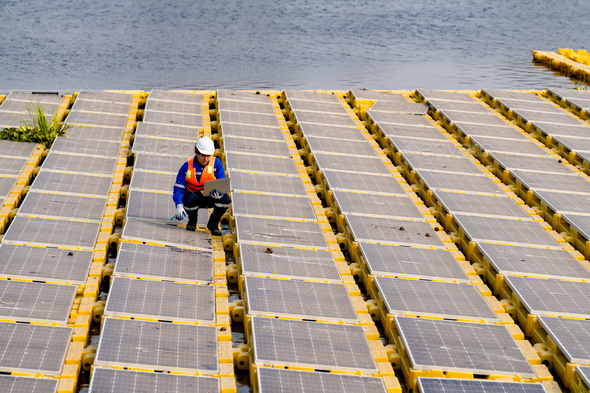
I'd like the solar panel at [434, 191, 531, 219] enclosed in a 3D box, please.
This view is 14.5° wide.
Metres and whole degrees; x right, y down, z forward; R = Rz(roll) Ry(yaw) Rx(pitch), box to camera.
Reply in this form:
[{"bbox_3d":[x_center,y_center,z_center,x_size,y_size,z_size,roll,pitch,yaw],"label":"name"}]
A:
[{"bbox_3d":[2.294,0.120,28.641,0.993,0.040,1.963,5,7,-3],"label":"solar panel"}]

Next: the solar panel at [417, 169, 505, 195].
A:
[{"bbox_3d":[2.193,-0.165,30.865,0.993,0.040,1.963,5,7,-3],"label":"solar panel"}]

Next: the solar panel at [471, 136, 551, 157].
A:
[{"bbox_3d":[3.265,-0.741,35.287,0.993,0.040,1.963,5,7,-3],"label":"solar panel"}]

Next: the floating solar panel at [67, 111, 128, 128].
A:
[{"bbox_3d":[-3.316,-1.287,39.303,0.992,0.040,1.956,5,7,-3],"label":"floating solar panel"}]

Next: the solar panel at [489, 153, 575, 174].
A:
[{"bbox_3d":[3.370,-0.452,33.073,0.993,0.040,1.963,5,7,-3],"label":"solar panel"}]

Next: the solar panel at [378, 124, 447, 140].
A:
[{"bbox_3d":[1.873,-1.031,37.555,0.992,0.042,1.956,5,7,-3],"label":"solar panel"}]

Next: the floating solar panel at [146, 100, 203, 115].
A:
[{"bbox_3d":[-2.165,-1.573,41.711,0.993,0.040,1.963,5,7,-3],"label":"floating solar panel"}]

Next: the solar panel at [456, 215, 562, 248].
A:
[{"bbox_3d":[2.388,0.405,26.402,0.992,0.040,1.956,5,7,-3],"label":"solar panel"}]

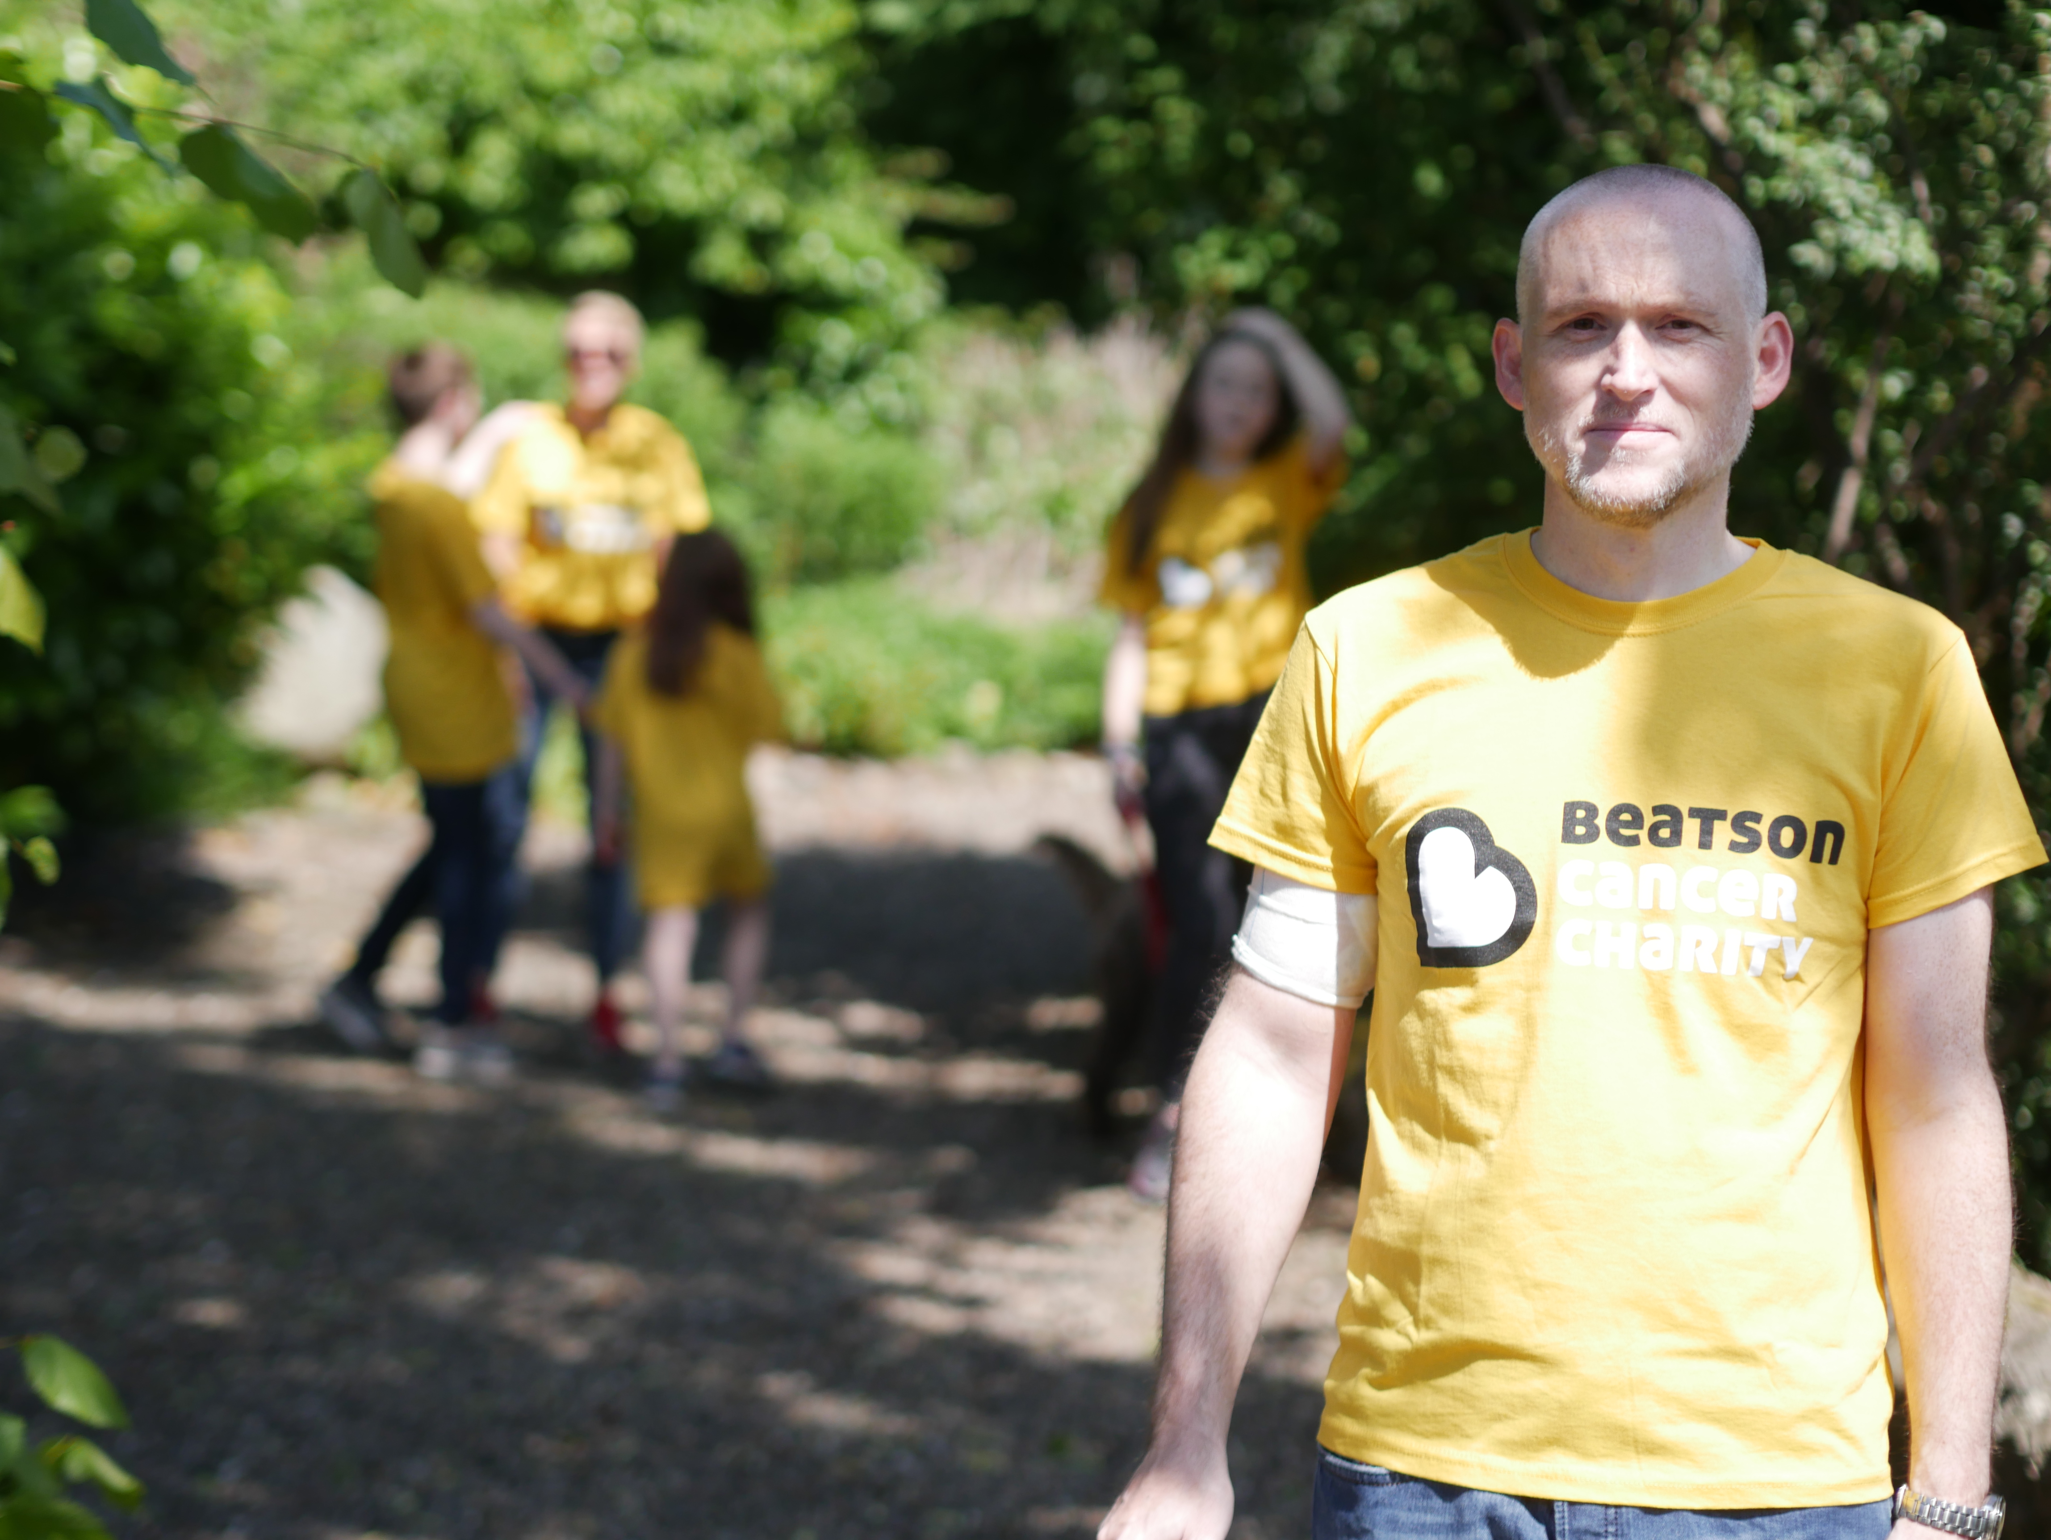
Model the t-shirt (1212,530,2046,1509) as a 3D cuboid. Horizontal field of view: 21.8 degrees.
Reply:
[{"bbox_3d":[0.392,0.155,3.490,0.538,0.622,0.270,2,5,12],"label":"t-shirt"}]

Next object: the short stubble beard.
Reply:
[{"bbox_3d":[0.397,-0.200,3.430,0.146,0.092,0.105,1,5,11],"label":"short stubble beard"}]

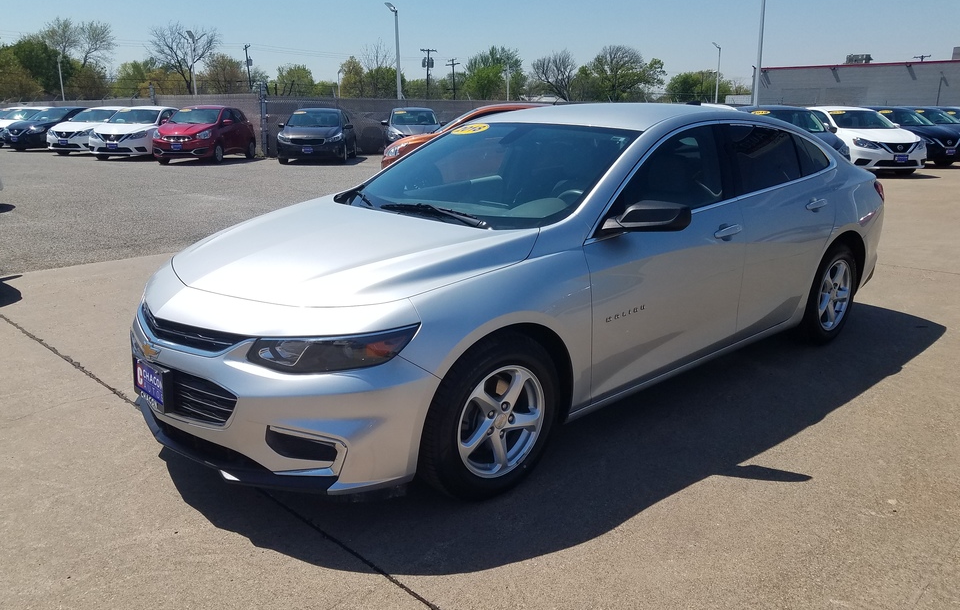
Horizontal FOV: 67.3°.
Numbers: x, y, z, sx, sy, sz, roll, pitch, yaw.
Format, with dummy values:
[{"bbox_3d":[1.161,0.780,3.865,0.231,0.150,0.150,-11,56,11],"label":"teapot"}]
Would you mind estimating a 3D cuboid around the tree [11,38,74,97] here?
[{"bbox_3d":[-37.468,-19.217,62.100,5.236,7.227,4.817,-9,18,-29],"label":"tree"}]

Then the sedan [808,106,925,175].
[{"bbox_3d":[9.080,-4.140,17.950,1.770,1.495,4.630,-2,15,-4],"label":"sedan"}]

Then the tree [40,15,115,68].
[{"bbox_3d":[-42.777,-25.359,78.066,7.333,10.781,6.966,-8,17,-26],"label":"tree"}]

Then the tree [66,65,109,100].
[{"bbox_3d":[-25.791,-13.550,48.037,2.758,4.571,2.758,-8,17,-26],"label":"tree"}]

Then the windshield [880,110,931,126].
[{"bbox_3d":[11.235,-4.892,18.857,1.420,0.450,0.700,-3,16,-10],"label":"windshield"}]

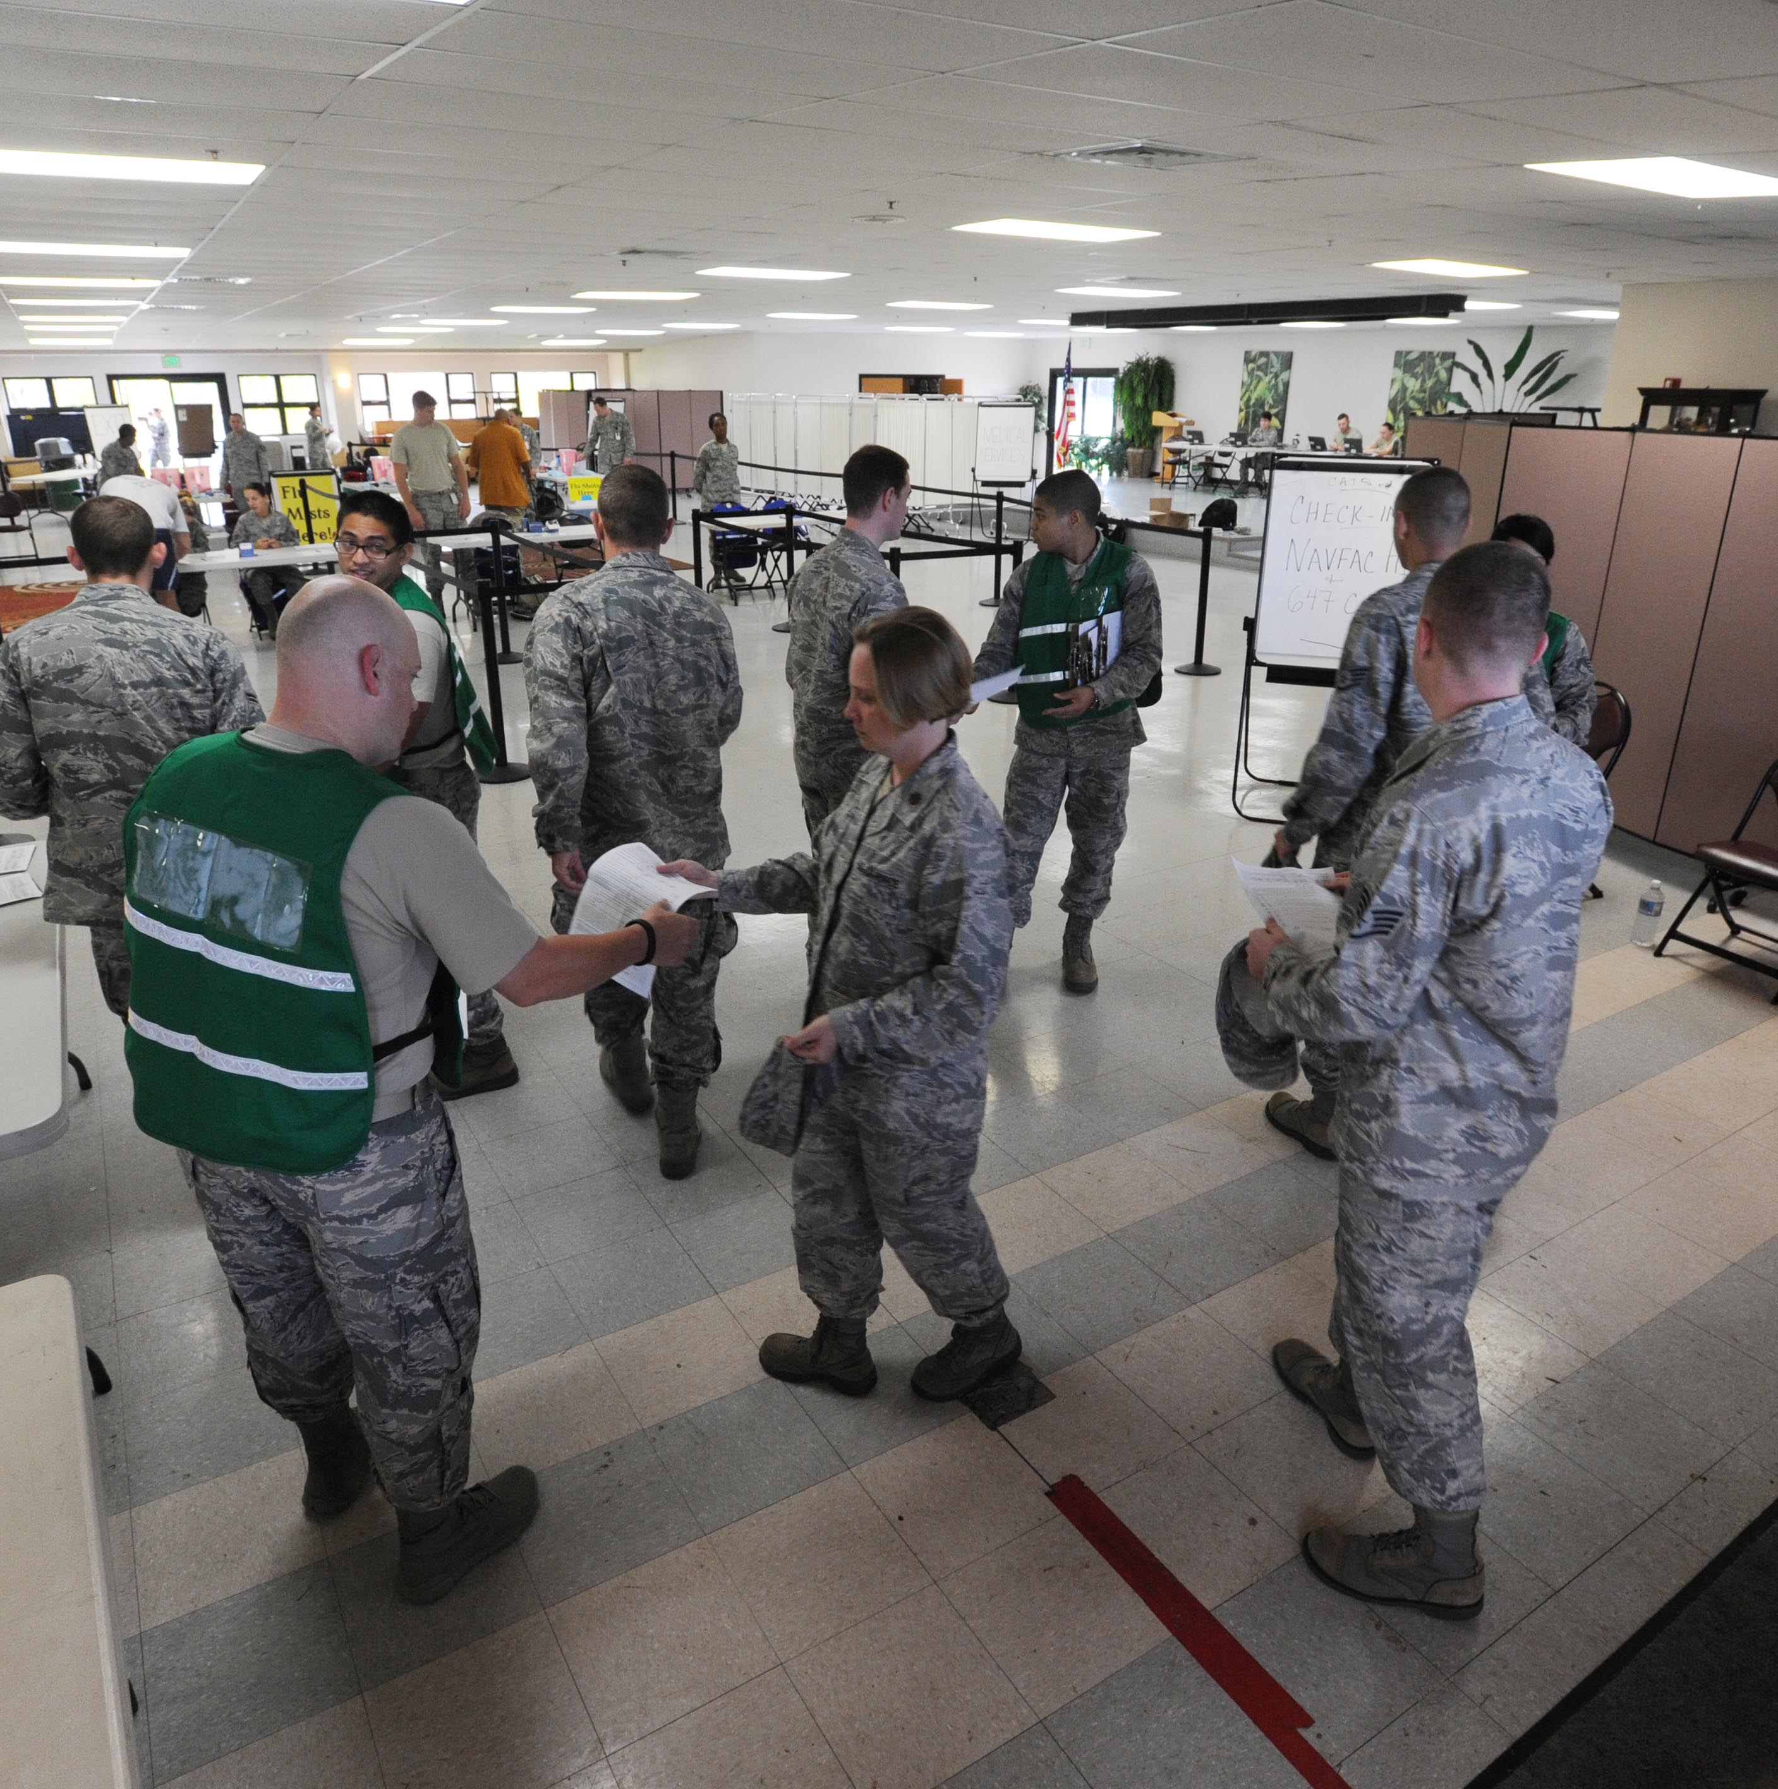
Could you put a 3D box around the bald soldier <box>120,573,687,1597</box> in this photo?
[{"bbox_3d":[-0.719,0.324,2.149,0.560,1.730,0.740,14,26,31],"label":"bald soldier"}]

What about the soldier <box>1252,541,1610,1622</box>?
[{"bbox_3d":[0.831,0.317,2.105,0.600,1.770,0.530,19,28,39],"label":"soldier"}]

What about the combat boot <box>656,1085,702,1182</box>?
[{"bbox_3d":[-0.580,0.605,3.504,0.110,0.210,0.290,-2,22,-6],"label":"combat boot"}]

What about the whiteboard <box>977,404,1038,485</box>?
[{"bbox_3d":[1.511,-5.772,16.300,0.740,0.960,0.050,5,23,12],"label":"whiteboard"}]

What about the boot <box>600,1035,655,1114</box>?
[{"bbox_3d":[-0.805,0.487,3.804,0.110,0.210,0.290,-11,24,-26],"label":"boot"}]

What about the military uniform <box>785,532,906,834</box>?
[{"bbox_3d":[-0.101,-0.314,3.854,0.500,1.450,0.380,18,28,38],"label":"military uniform"}]

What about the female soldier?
[{"bbox_3d":[-0.050,0.246,2.463,0.640,1.640,0.520,-5,22,-11],"label":"female soldier"}]

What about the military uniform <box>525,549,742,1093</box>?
[{"bbox_3d":[-0.638,-0.144,3.289,0.570,1.430,0.430,-4,22,-10],"label":"military uniform"}]

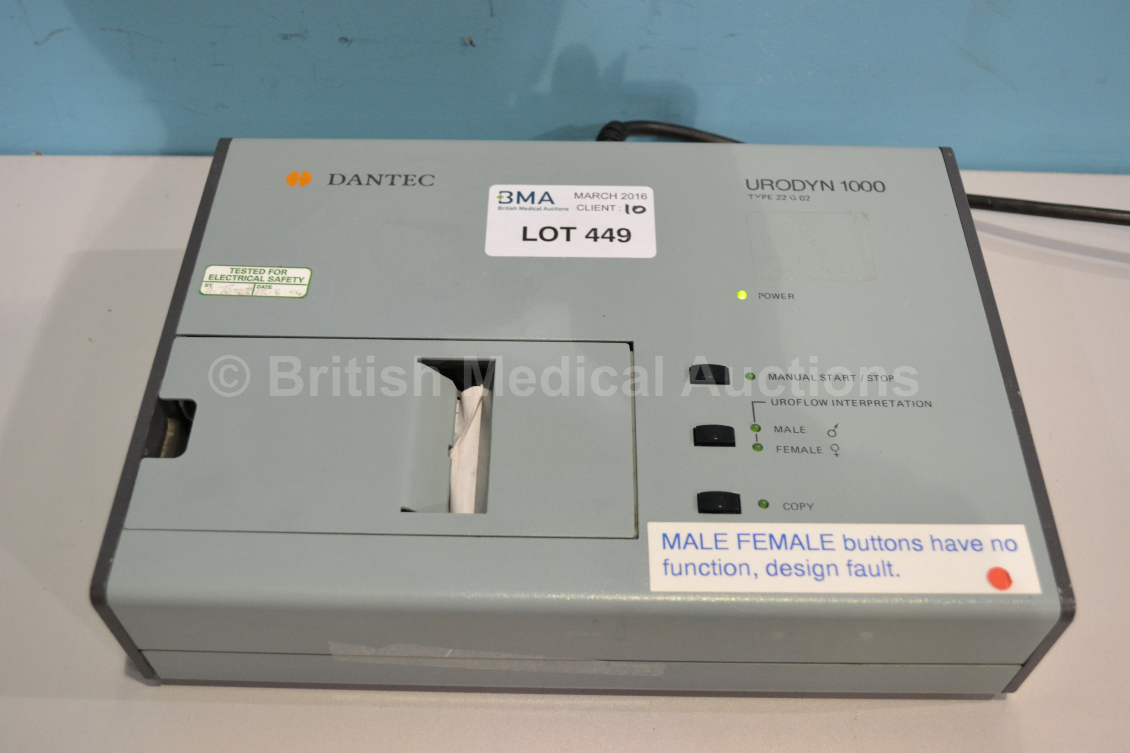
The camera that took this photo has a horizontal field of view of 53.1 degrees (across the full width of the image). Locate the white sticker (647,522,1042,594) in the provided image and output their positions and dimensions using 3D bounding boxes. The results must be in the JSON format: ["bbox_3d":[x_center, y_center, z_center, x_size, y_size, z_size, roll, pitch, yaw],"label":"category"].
[{"bbox_3d":[0.085,0.055,0.345,0.117,0.001,0.024,0,53,0],"label":"white sticker"}]

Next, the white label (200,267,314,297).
[{"bbox_3d":[-0.113,-0.035,0.412,0.039,0.001,0.015,2,53,1],"label":"white label"}]

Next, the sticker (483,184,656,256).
[{"bbox_3d":[0.002,-0.059,0.431,0.064,0.001,0.038,1,53,0],"label":"sticker"}]

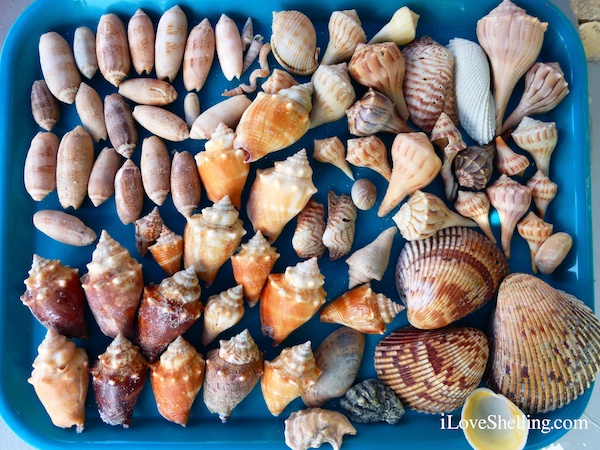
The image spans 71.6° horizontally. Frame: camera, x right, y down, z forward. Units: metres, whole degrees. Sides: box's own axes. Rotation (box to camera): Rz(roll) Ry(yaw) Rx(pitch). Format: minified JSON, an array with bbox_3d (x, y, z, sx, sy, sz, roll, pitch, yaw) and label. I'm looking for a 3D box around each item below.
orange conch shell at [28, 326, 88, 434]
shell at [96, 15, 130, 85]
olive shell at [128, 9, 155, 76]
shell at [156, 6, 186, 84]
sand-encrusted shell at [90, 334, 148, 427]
[{"bbox_3d":[-0.174,0.115,0.304,0.042,0.034,0.078,-11,88,0],"label":"orange conch shell"},{"bbox_3d":[-0.144,-0.135,0.321,0.024,0.021,0.059,-9,87,0],"label":"shell"},{"bbox_3d":[-0.123,-0.142,0.323,0.018,0.017,0.051,-7,88,0],"label":"olive shell"},{"bbox_3d":[-0.100,-0.140,0.320,0.023,0.021,0.060,9,88,0],"label":"shell"},{"bbox_3d":[-0.134,0.116,0.310,0.042,0.033,0.069,-3,88,-1],"label":"sand-encrusted shell"}]

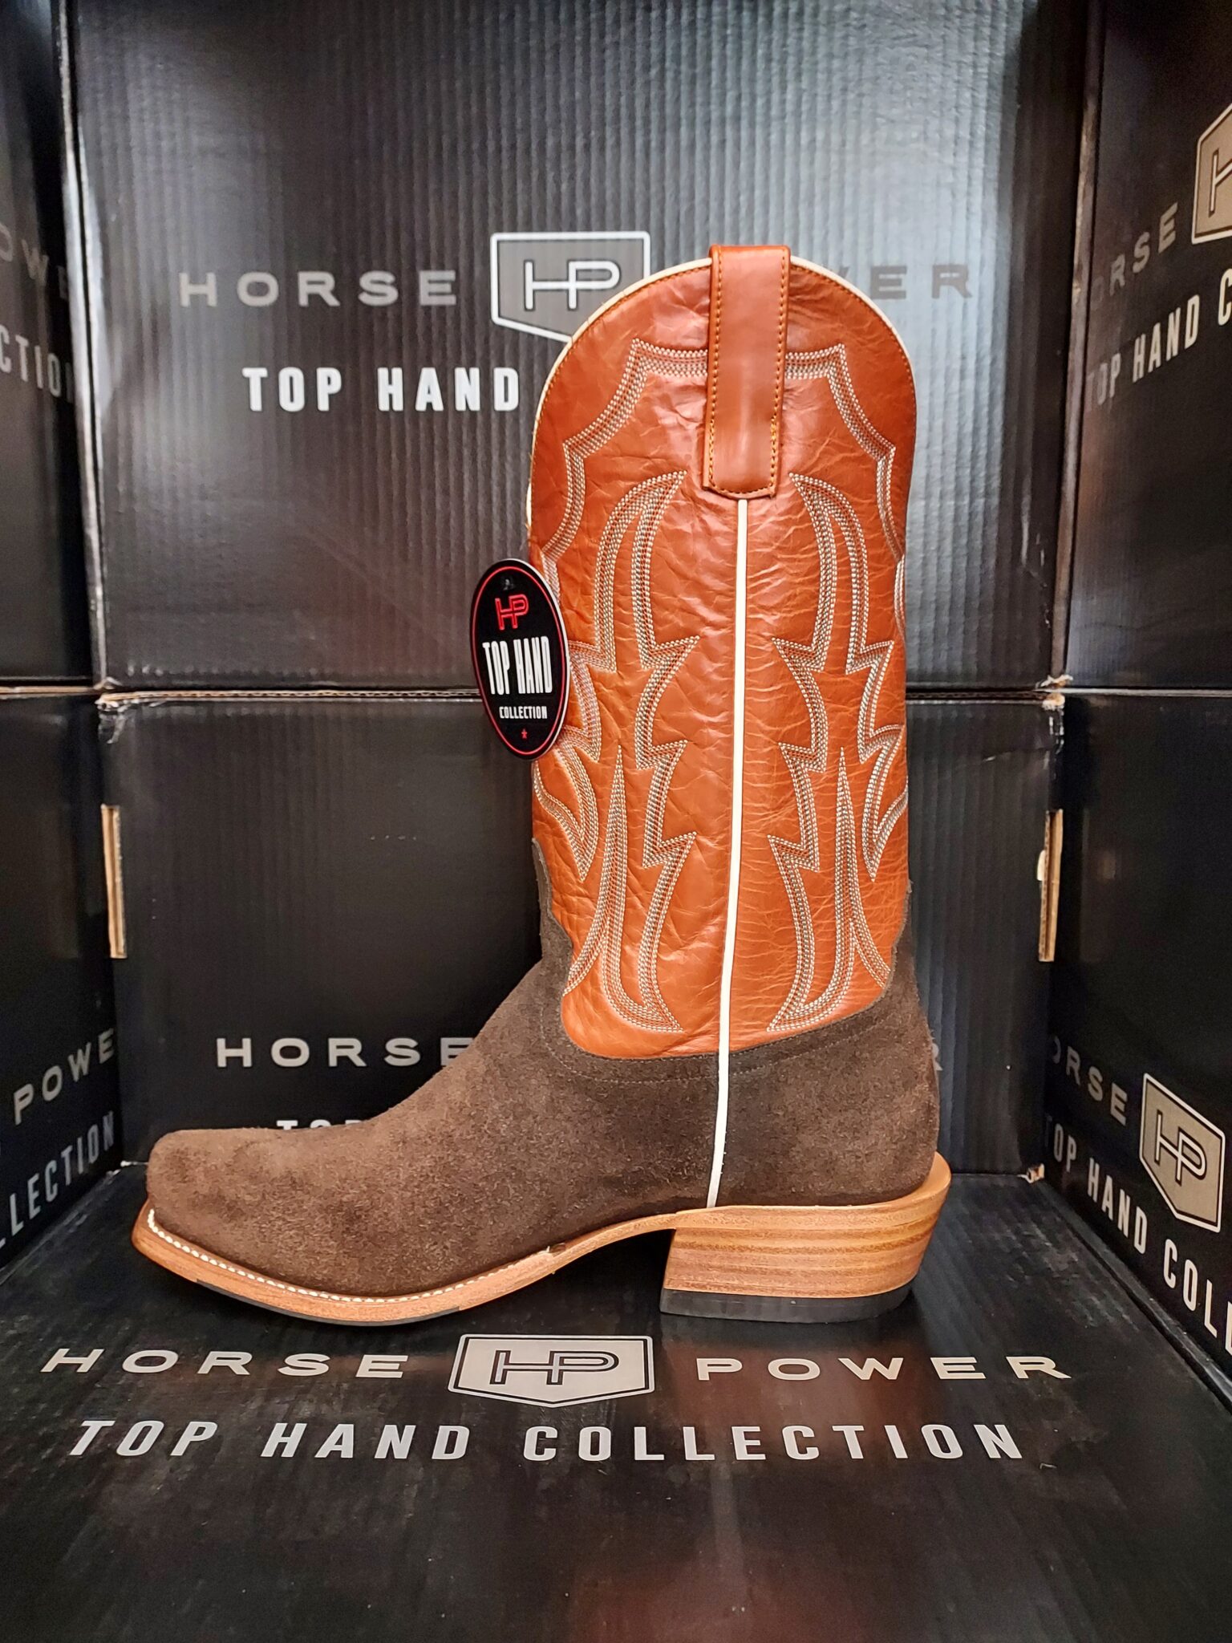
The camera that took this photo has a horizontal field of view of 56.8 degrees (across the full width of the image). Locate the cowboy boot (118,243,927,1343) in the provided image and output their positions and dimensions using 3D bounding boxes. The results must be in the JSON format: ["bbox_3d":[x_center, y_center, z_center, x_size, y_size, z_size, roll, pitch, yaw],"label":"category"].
[{"bbox_3d":[-0.029,-0.007,0.422,0.305,0.358,0.110,0,6,4],"label":"cowboy boot"}]

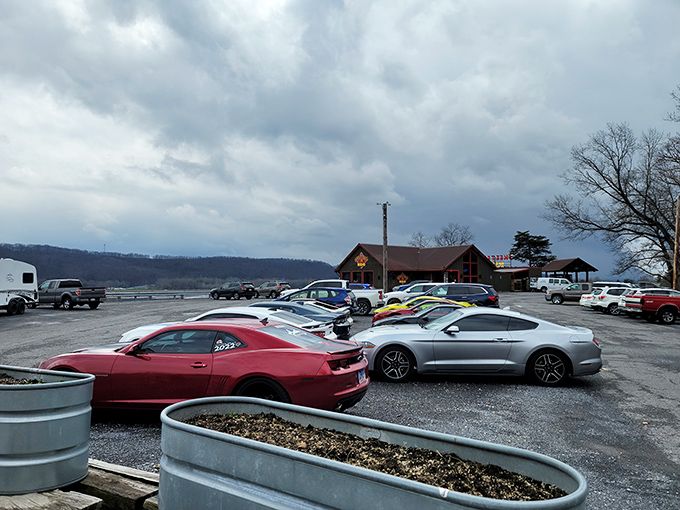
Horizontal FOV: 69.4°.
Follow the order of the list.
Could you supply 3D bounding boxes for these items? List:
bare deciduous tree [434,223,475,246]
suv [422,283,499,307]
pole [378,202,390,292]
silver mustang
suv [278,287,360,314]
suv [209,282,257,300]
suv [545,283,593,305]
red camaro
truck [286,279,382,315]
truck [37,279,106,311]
[{"bbox_3d":[24.480,0.240,105.133,8.800,14.365,8.800,0,-3,0],"label":"bare deciduous tree"},{"bbox_3d":[6.004,2.412,26.547,5.050,1.770,1.960,0,-3,11],"label":"suv"},{"bbox_3d":[3.866,-0.199,42.067,1.000,8.582,0.400,0,-3,0],"label":"pole"},{"bbox_3d":[2.606,1.725,9.744,4.790,1.380,1.930,0,-3,5],"label":"silver mustang"},{"bbox_3d":[-1.407,2.224,21.714,4.380,1.600,1.790,-1,-3,13],"label":"suv"},{"bbox_3d":[-10.536,3.524,48.251,4.620,1.700,1.820,-1,-3,29],"label":"suv"},{"bbox_3d":[20.289,3.191,41.605,5.600,1.860,2.000,-1,-3,17],"label":"suv"},{"bbox_3d":[-2.102,1.585,7.211,4.836,1.370,1.920,-1,-3,13],"label":"red camaro"},{"bbox_3d":[-0.375,2.353,27.215,5.860,1.920,2.050,0,-3,8],"label":"truck"},{"bbox_3d":[-18.590,2.599,33.212,5.880,1.940,2.020,-1,-3,27],"label":"truck"}]

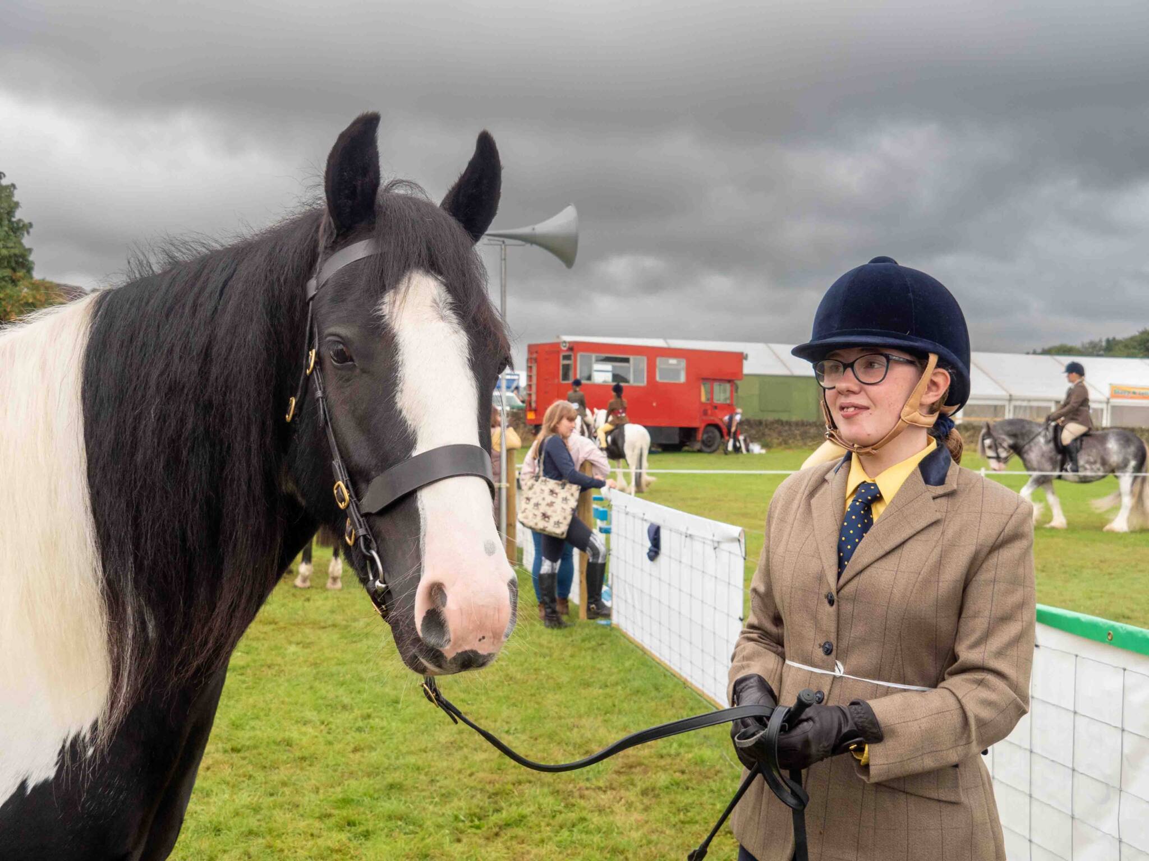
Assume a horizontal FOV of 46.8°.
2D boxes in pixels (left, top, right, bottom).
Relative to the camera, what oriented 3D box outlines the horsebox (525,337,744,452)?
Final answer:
[{"bbox_3d":[2.106,-1.045,44.343,7.500,3.400,2.400,0,1,-40],"label":"horsebox"}]

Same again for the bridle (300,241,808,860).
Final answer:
[{"bbox_3d":[-0.035,0.154,1.710,0.585,0.830,0.405,0,1,-25],"label":"bridle"}]

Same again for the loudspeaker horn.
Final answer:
[{"bbox_3d":[-0.477,-1.951,13.300,0.990,0.645,0.645,1,1,-14],"label":"loudspeaker horn"}]

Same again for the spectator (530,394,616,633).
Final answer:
[{"bbox_3d":[-0.023,0.594,9.600,0.600,1.620,0.520,1,1,-9],"label":"spectator"}]

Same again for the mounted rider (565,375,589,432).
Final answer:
[{"bbox_3d":[0.067,-0.472,28.500,0.500,1.280,0.520,1,1,14],"label":"mounted rider"}]

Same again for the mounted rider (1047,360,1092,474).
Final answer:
[{"bbox_3d":[6.488,-0.176,17.400,0.600,1.430,0.570,1,1,16],"label":"mounted rider"}]

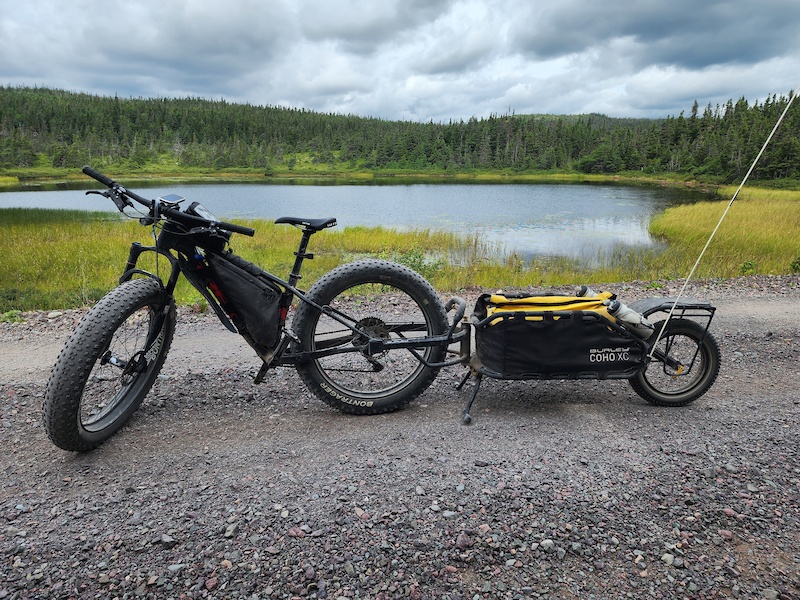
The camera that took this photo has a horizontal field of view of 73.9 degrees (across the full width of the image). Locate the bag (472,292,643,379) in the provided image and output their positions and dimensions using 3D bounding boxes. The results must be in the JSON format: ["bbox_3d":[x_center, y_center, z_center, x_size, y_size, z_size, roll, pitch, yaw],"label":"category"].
[{"bbox_3d":[0.743,0.163,2.622,0.750,0.355,0.350,0,13,0],"label":"bag"}]

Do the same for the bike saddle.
[{"bbox_3d":[-0.411,-0.334,2.352,0.268,0.062,0.142,-3,13,-12],"label":"bike saddle"}]

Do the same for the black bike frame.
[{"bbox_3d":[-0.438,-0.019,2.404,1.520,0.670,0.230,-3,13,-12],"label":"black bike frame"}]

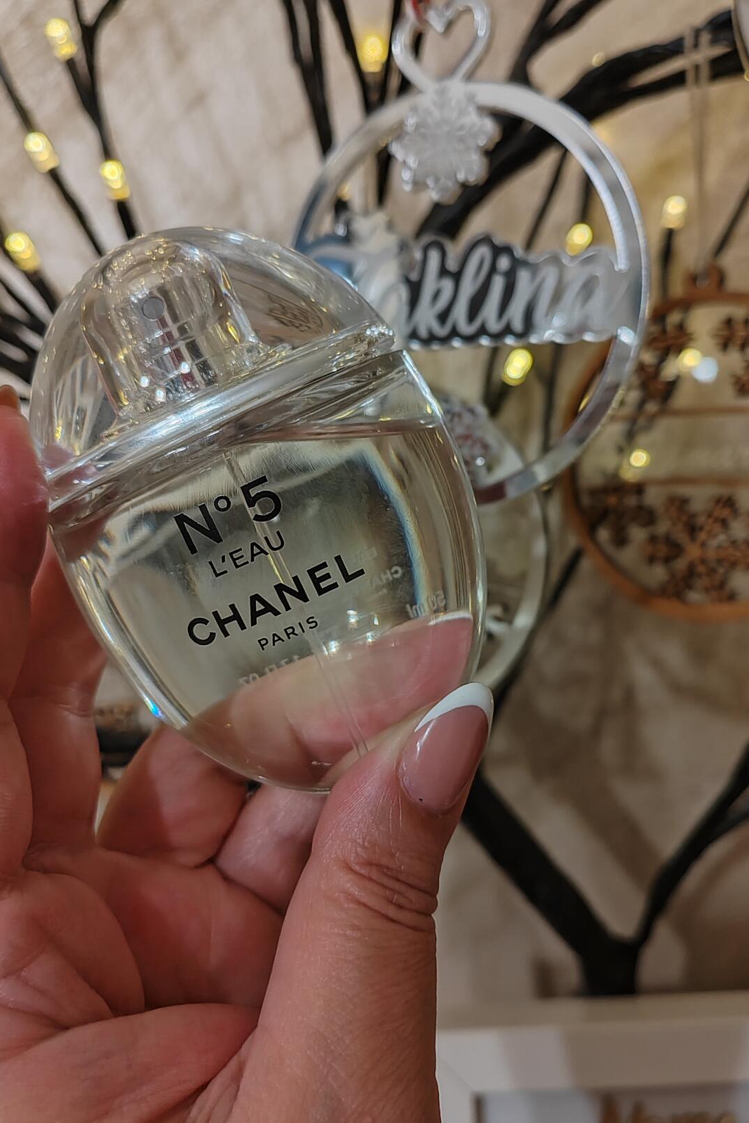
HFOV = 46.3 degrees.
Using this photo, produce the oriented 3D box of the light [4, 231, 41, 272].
[{"bbox_3d":[-0.131,-0.115,0.325,0.008,0.014,0.008,-28,31,-11],"label":"light"}]

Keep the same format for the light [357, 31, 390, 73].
[{"bbox_3d":[-0.001,-0.198,0.340,0.008,0.014,0.008,5,16,-3],"label":"light"}]

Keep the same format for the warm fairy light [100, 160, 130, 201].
[{"bbox_3d":[-0.098,-0.144,0.330,0.008,0.014,0.008,-16,31,-9],"label":"warm fairy light"}]

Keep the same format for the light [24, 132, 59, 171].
[{"bbox_3d":[-0.125,-0.154,0.330,0.008,0.014,0.008,-28,33,-7],"label":"light"}]

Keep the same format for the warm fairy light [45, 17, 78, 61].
[{"bbox_3d":[-0.118,-0.197,0.330,0.008,0.014,0.008,-22,32,-7],"label":"warm fairy light"}]

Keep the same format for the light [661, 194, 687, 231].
[{"bbox_3d":[0.115,-0.134,0.335,0.008,0.013,0.008,12,40,14],"label":"light"}]

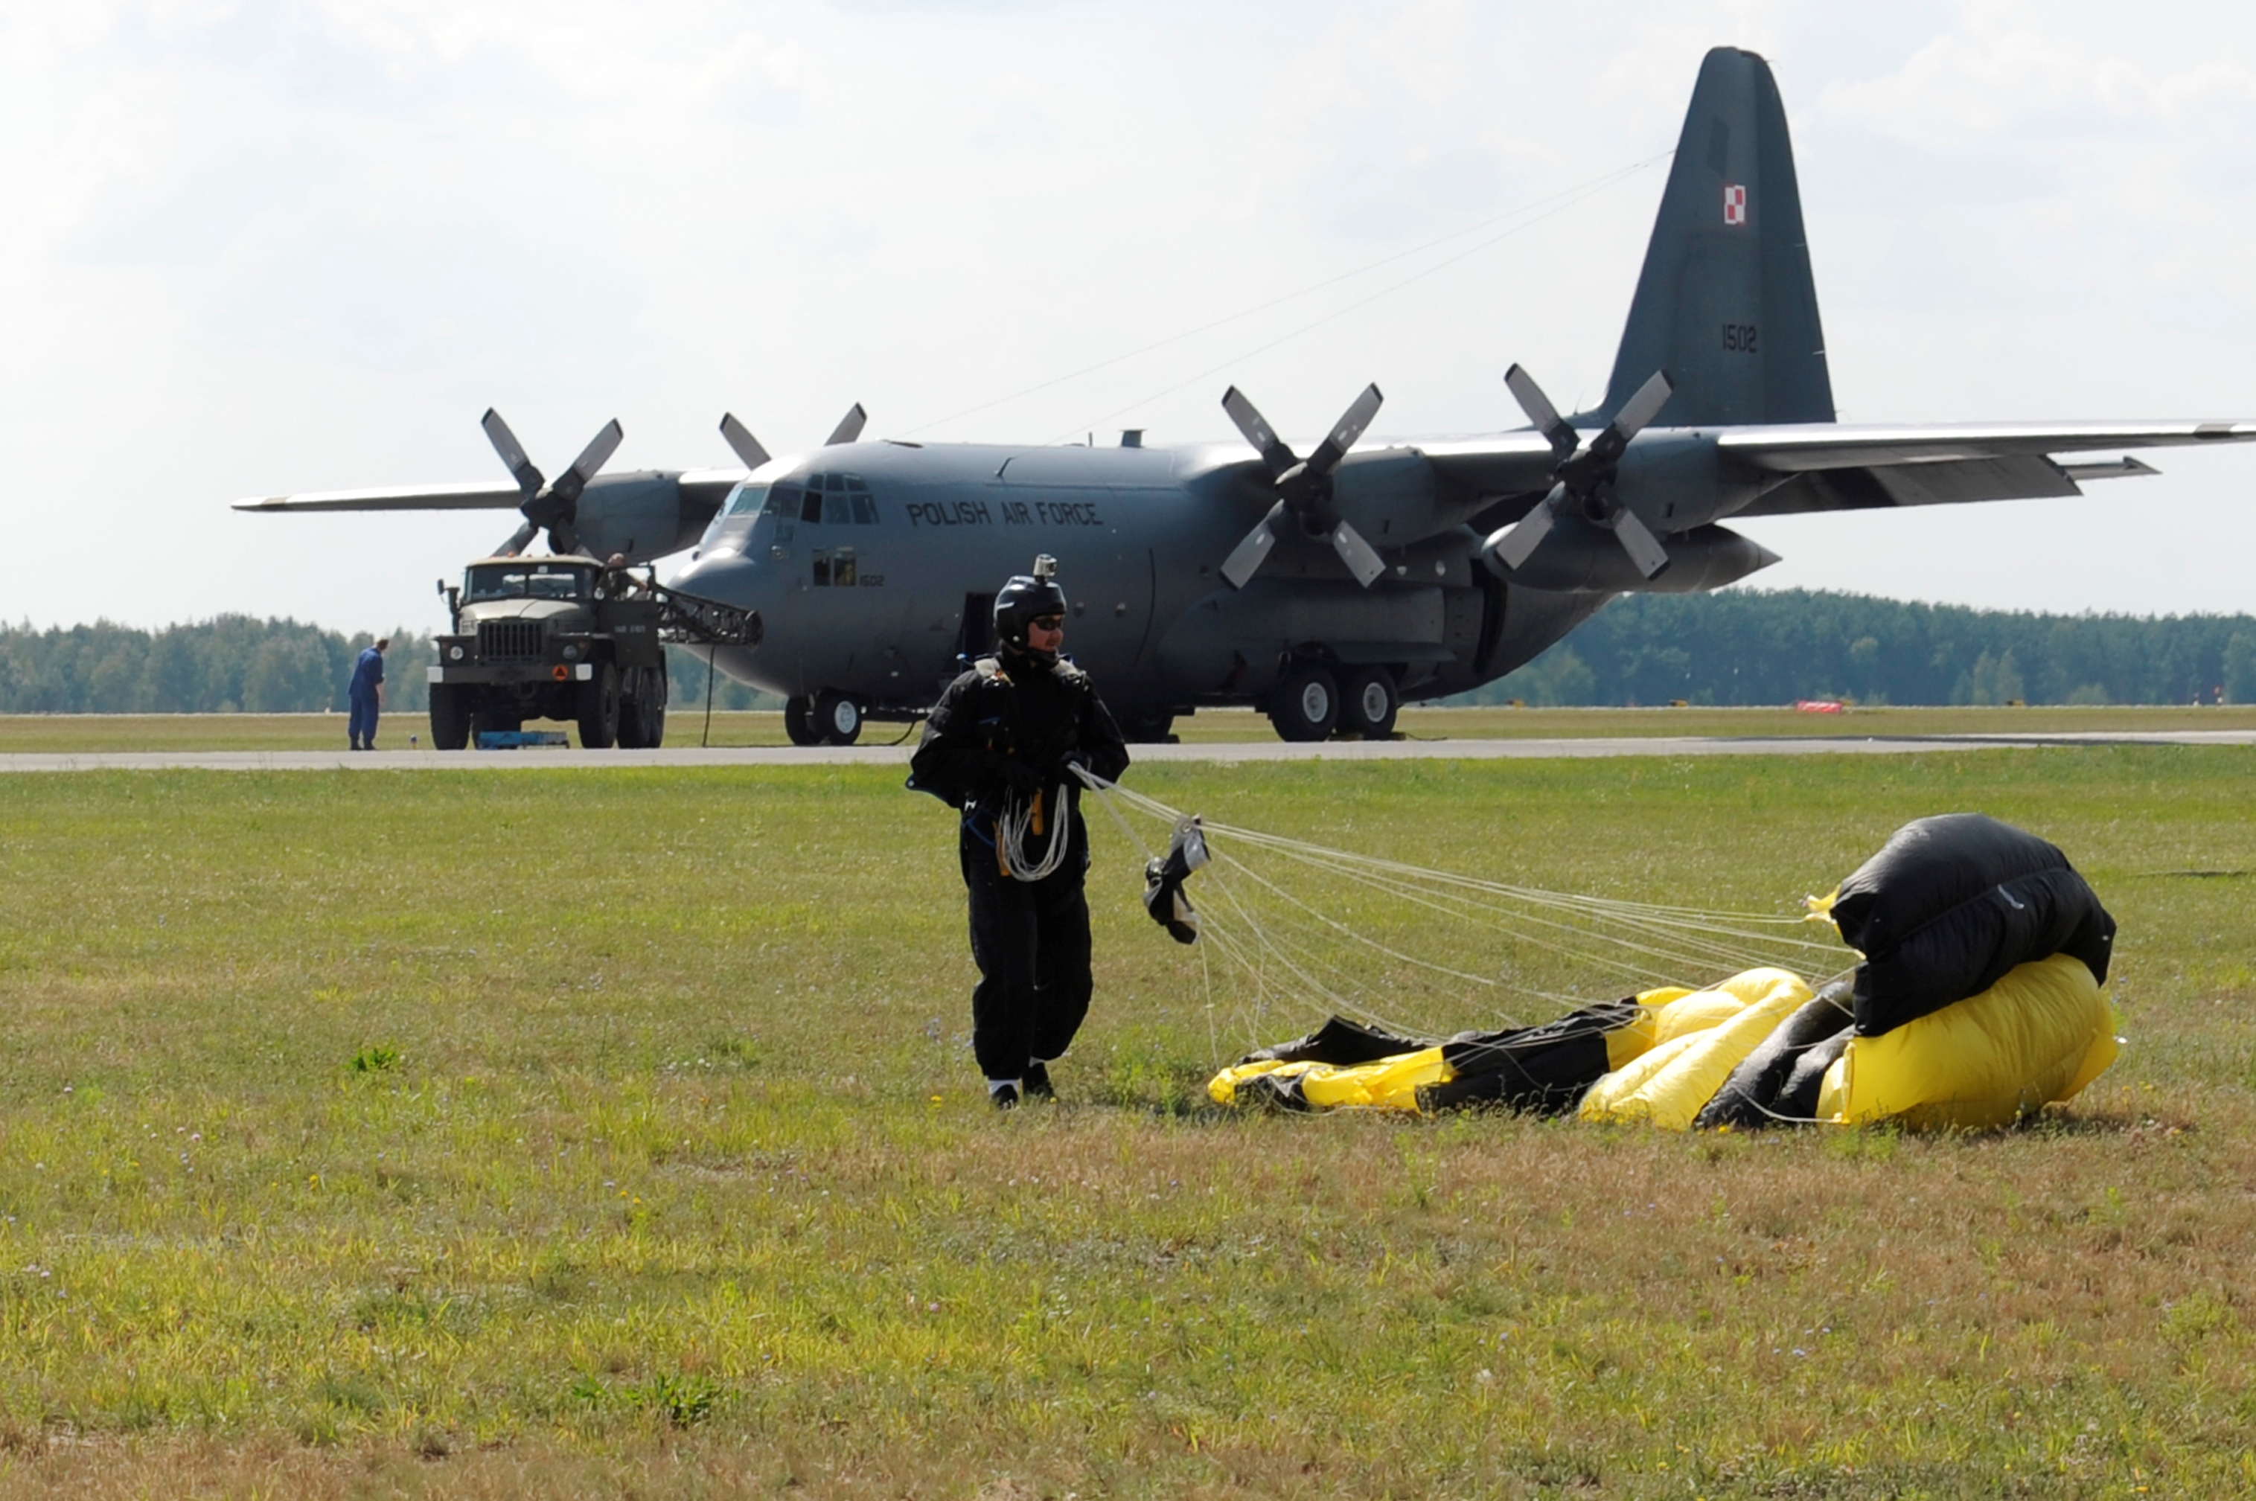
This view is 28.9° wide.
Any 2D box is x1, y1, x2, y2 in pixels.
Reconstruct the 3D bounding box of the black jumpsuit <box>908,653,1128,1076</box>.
[{"bbox_3d":[-0.365,0.400,15.000,0.690,1.490,0.460,0,1,-18],"label":"black jumpsuit"}]

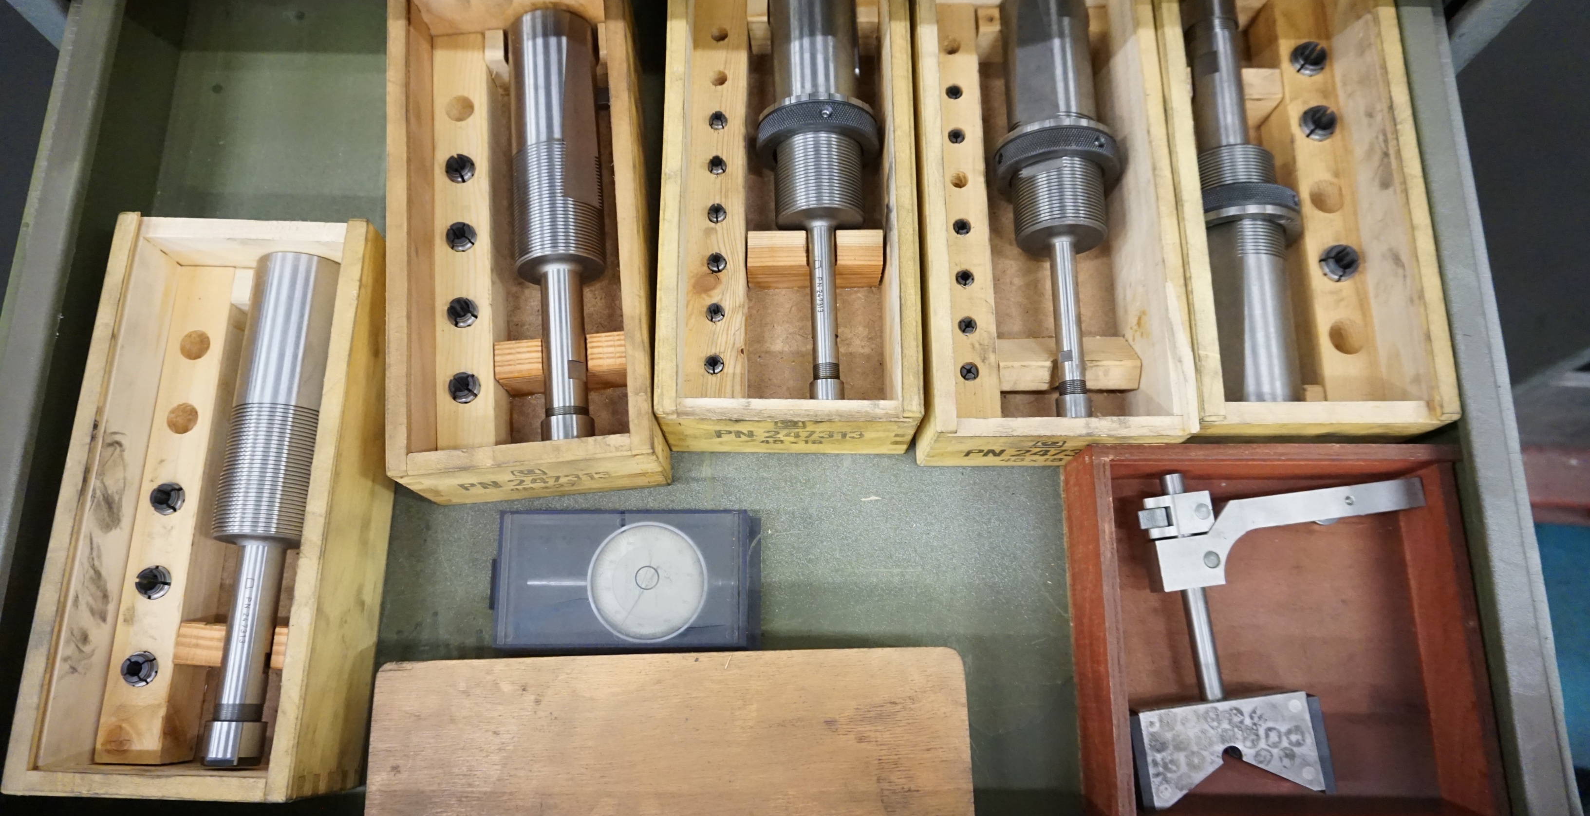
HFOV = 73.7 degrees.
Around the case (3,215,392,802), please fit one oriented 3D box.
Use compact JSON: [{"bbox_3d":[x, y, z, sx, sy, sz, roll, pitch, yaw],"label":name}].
[{"bbox_3d":[-0.274,0.046,0.523,0.122,0.077,0.269,1,75,0],"label":"case"}]

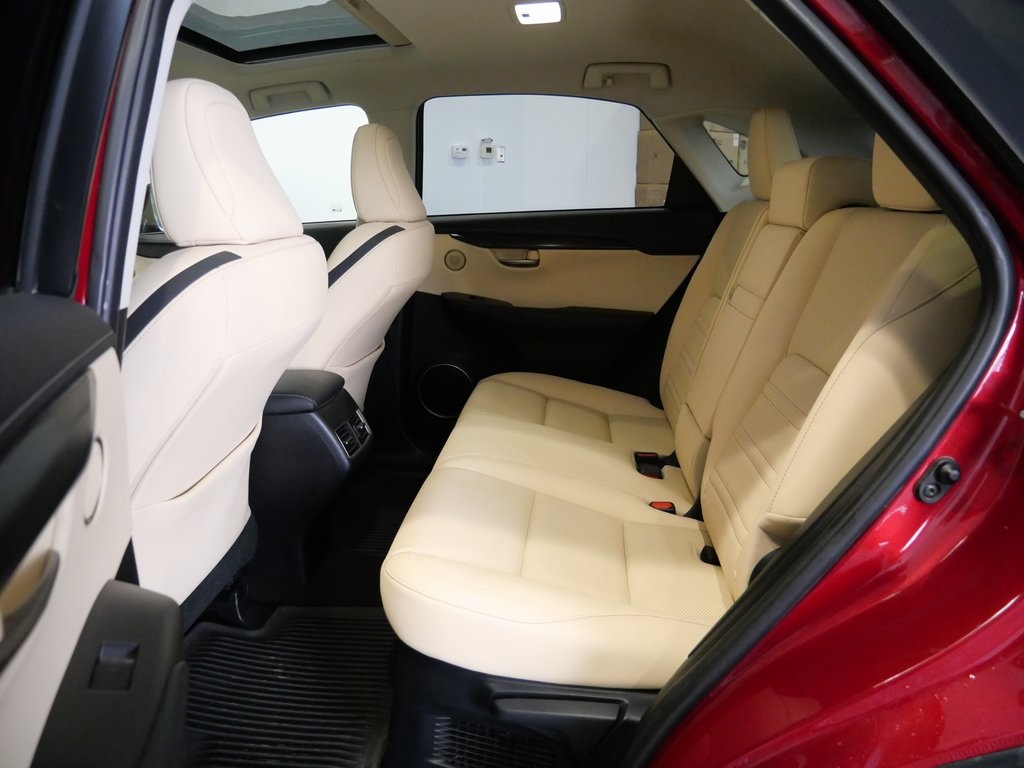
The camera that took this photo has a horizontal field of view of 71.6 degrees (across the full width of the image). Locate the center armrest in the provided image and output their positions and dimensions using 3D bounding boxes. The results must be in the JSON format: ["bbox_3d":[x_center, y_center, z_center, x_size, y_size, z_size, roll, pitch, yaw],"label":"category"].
[{"bbox_3d":[-0.484,0.011,1.486,0.290,0.065,0.200,1,15,5],"label":"center armrest"}]

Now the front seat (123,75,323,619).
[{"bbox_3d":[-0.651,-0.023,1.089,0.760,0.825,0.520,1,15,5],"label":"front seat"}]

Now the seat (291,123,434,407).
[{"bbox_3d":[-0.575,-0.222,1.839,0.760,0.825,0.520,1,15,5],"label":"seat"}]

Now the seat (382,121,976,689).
[{"bbox_3d":[0.258,-0.146,1.370,0.830,0.800,1.270,1,15,5],"label":"seat"}]

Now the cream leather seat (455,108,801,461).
[{"bbox_3d":[0.283,-0.245,1.720,0.810,0.790,0.530,1,15,5],"label":"cream leather seat"}]

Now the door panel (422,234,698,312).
[{"bbox_3d":[0.119,-0.317,2.071,0.835,0.240,0.070,1,15,5],"label":"door panel"}]

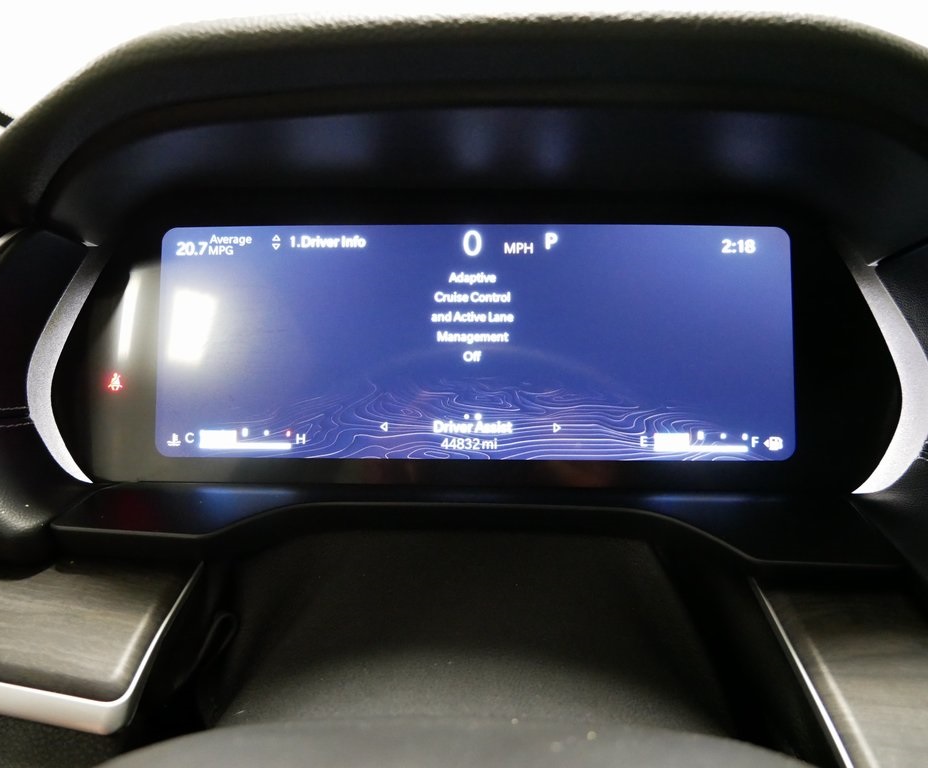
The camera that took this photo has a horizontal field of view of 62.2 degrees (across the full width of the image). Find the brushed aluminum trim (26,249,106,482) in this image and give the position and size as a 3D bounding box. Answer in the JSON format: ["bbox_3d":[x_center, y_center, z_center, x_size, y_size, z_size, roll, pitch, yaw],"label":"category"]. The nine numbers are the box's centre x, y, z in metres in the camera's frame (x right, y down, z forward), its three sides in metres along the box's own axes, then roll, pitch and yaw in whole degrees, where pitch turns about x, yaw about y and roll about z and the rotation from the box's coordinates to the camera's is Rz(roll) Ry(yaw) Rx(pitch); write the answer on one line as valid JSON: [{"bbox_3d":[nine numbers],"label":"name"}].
[{"bbox_3d":[-0.147,-0.007,0.286,0.030,0.088,0.022,0,-6,1],"label":"brushed aluminum trim"}]

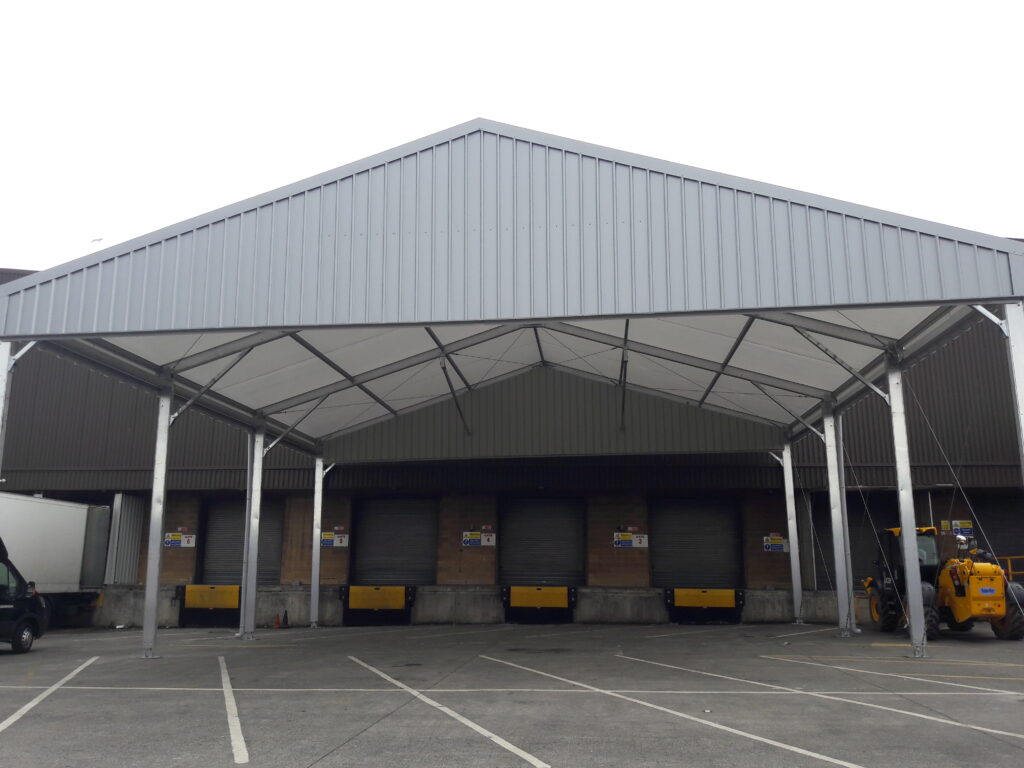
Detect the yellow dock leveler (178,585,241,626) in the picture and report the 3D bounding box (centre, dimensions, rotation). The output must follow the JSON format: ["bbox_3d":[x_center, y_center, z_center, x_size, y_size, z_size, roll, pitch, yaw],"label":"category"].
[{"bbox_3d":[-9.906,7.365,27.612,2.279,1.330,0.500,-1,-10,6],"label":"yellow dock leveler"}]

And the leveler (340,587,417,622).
[{"bbox_3d":[-4.286,7.085,26.493,2.450,1.120,0.500,-2,-13,6],"label":"leveler"}]

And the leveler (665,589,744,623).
[{"bbox_3d":[5.899,6.818,25.383,2.420,1.080,0.500,-2,-13,6],"label":"leveler"}]

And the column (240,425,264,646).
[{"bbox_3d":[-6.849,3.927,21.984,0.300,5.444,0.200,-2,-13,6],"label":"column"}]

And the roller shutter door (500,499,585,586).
[{"bbox_3d":[0.991,5.148,27.014,2.804,2.798,0.120,-1,-10,6],"label":"roller shutter door"}]

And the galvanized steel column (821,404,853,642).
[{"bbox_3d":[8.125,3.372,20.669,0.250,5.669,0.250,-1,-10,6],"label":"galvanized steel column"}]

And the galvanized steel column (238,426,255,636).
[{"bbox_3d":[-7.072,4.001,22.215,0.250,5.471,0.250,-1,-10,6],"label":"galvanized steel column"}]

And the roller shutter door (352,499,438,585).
[{"bbox_3d":[-3.865,5.229,27.528,2.911,2.819,0.120,-1,-10,6],"label":"roller shutter door"}]

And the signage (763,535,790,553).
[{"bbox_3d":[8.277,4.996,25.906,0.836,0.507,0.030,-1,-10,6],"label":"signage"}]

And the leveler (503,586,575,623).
[{"bbox_3d":[0.861,6.933,25.925,2.330,1.120,0.500,-2,-13,6],"label":"leveler"}]

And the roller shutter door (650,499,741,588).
[{"bbox_3d":[5.765,4.997,25.950,2.800,2.820,0.200,-2,-13,6],"label":"roller shutter door"}]

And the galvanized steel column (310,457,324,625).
[{"bbox_3d":[-6.343,5.091,26.993,0.230,5.454,0.230,-1,-10,6],"label":"galvanized steel column"}]

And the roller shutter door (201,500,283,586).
[{"bbox_3d":[-9.186,5.377,28.082,2.960,2.825,0.120,-1,-10,6],"label":"roller shutter door"}]

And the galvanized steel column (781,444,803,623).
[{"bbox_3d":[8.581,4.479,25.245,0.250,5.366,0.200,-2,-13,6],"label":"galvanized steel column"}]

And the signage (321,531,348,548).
[{"bbox_3d":[-5.828,5.077,27.044,1.030,0.500,0.040,-2,-13,6],"label":"signage"}]

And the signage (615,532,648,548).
[{"bbox_3d":[3.747,4.907,25.971,1.050,0.500,0.040,-2,-13,6],"label":"signage"}]

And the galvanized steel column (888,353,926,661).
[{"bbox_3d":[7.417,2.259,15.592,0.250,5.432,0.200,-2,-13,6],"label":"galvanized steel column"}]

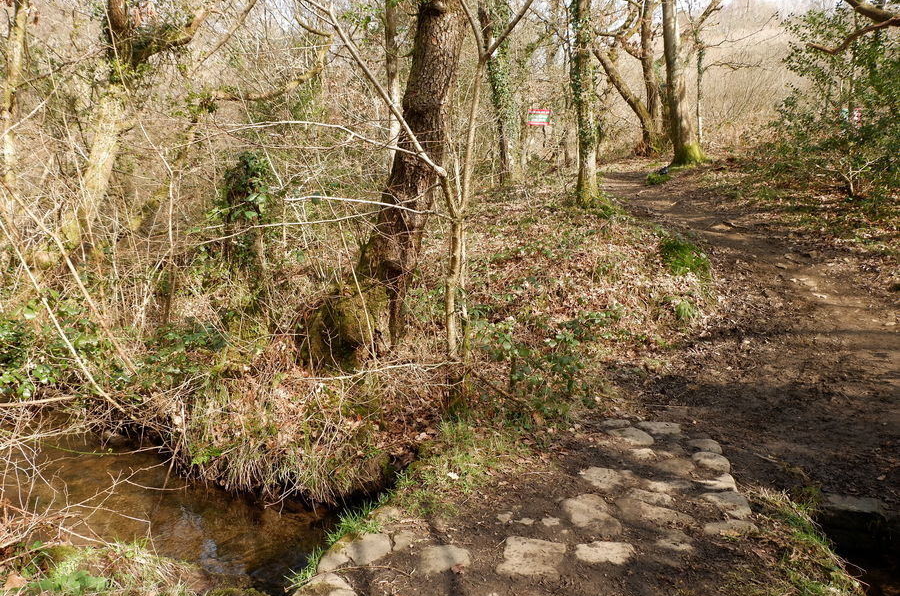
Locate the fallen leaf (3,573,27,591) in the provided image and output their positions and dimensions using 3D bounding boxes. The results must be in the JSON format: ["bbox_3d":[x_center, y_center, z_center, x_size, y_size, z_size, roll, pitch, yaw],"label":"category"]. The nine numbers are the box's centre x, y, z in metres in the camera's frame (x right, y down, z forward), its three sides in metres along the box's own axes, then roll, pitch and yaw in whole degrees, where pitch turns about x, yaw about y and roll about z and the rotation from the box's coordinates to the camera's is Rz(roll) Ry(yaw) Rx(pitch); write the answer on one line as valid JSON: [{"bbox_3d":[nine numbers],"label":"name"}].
[{"bbox_3d":[-1.790,1.165,2.480,0.085,0.020,0.085,1,23,-18],"label":"fallen leaf"}]

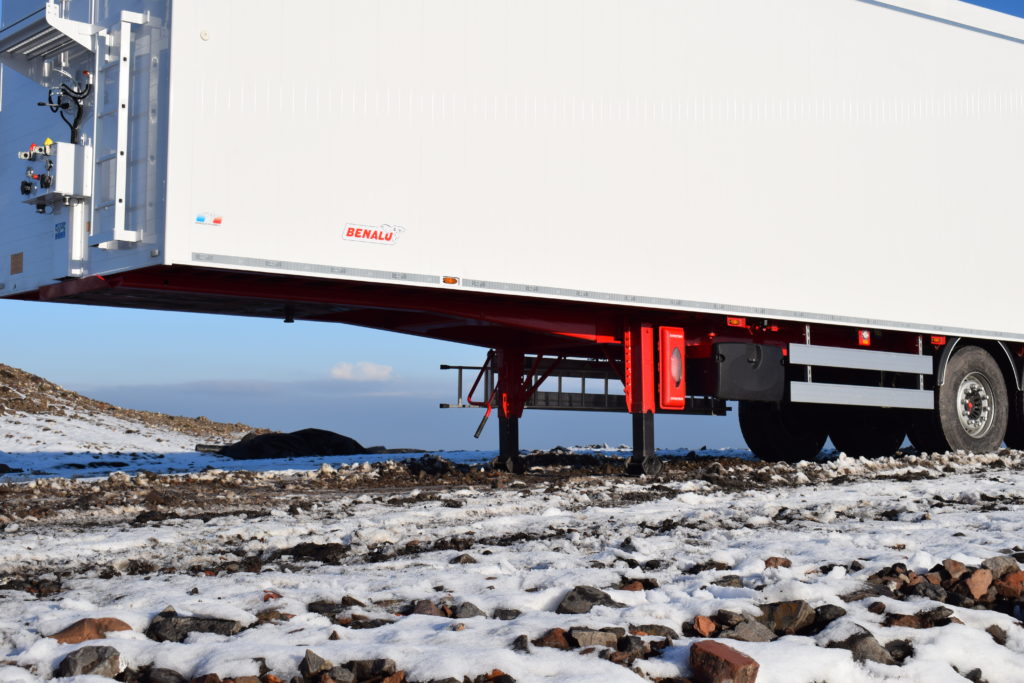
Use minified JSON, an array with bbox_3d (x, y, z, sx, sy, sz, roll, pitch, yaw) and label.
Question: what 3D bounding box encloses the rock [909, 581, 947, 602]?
[{"bbox_3d":[1.413,0.846,5.200,0.125,0.080,0.090,-1,-4,15],"label":"rock"}]

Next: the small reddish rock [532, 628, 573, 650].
[{"bbox_3d":[0.117,0.858,4.420,0.114,0.060,0.085,1,-4,0],"label":"small reddish rock"}]

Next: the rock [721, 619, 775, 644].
[{"bbox_3d":[0.894,1.098,5.834,0.205,0.091,0.133,0,-4,0],"label":"rock"}]

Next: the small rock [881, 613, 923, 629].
[{"bbox_3d":[1.208,0.863,4.750,0.120,0.055,0.080,-1,-4,14],"label":"small rock"}]

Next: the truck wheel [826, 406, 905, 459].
[{"bbox_3d":[3.815,0.762,16.459,1.060,1.060,0.380,4,-5,-39],"label":"truck wheel"}]

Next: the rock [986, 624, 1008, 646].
[{"bbox_3d":[1.813,1.100,5.736,0.082,0.086,0.074,0,-4,0],"label":"rock"}]

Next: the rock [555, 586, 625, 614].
[{"bbox_3d":[0.323,1.086,6.407,0.292,0.129,0.219,0,-4,0],"label":"rock"}]

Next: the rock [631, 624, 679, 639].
[{"bbox_3d":[0.547,1.117,5.893,0.184,0.062,0.111,0,-4,0],"label":"rock"}]

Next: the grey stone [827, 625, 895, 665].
[{"bbox_3d":[0.978,0.848,4.300,0.185,0.095,0.130,1,-4,0],"label":"grey stone"}]

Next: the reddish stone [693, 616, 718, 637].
[{"bbox_3d":[0.745,1.095,5.914,0.100,0.089,0.080,0,-4,0],"label":"reddish stone"}]

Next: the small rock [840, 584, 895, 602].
[{"bbox_3d":[1.535,1.092,6.633,0.233,0.086,0.152,0,-4,0],"label":"small rock"}]

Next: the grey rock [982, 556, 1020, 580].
[{"bbox_3d":[1.769,0.824,5.550,0.135,0.100,0.110,-1,-4,18],"label":"grey rock"}]

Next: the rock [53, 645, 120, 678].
[{"bbox_3d":[-1.460,1.115,5.296,0.234,0.127,0.188,0,-4,0],"label":"rock"}]

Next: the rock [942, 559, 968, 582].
[{"bbox_3d":[1.588,0.820,5.500,0.092,0.085,0.075,-1,-4,16],"label":"rock"}]

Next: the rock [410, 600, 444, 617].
[{"bbox_3d":[-0.347,1.101,6.317,0.140,0.072,0.119,0,-4,0],"label":"rock"}]

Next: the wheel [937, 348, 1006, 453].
[{"bbox_3d":[4.081,0.585,14.039,1.060,1.060,0.380,4,-5,-39],"label":"wheel"}]

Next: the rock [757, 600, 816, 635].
[{"bbox_3d":[1.073,1.082,6.003,0.234,0.140,0.188,0,-4,0],"label":"rock"}]

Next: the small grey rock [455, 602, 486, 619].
[{"bbox_3d":[-0.134,0.867,4.950,0.103,0.050,0.075,1,-4,0],"label":"small grey rock"}]

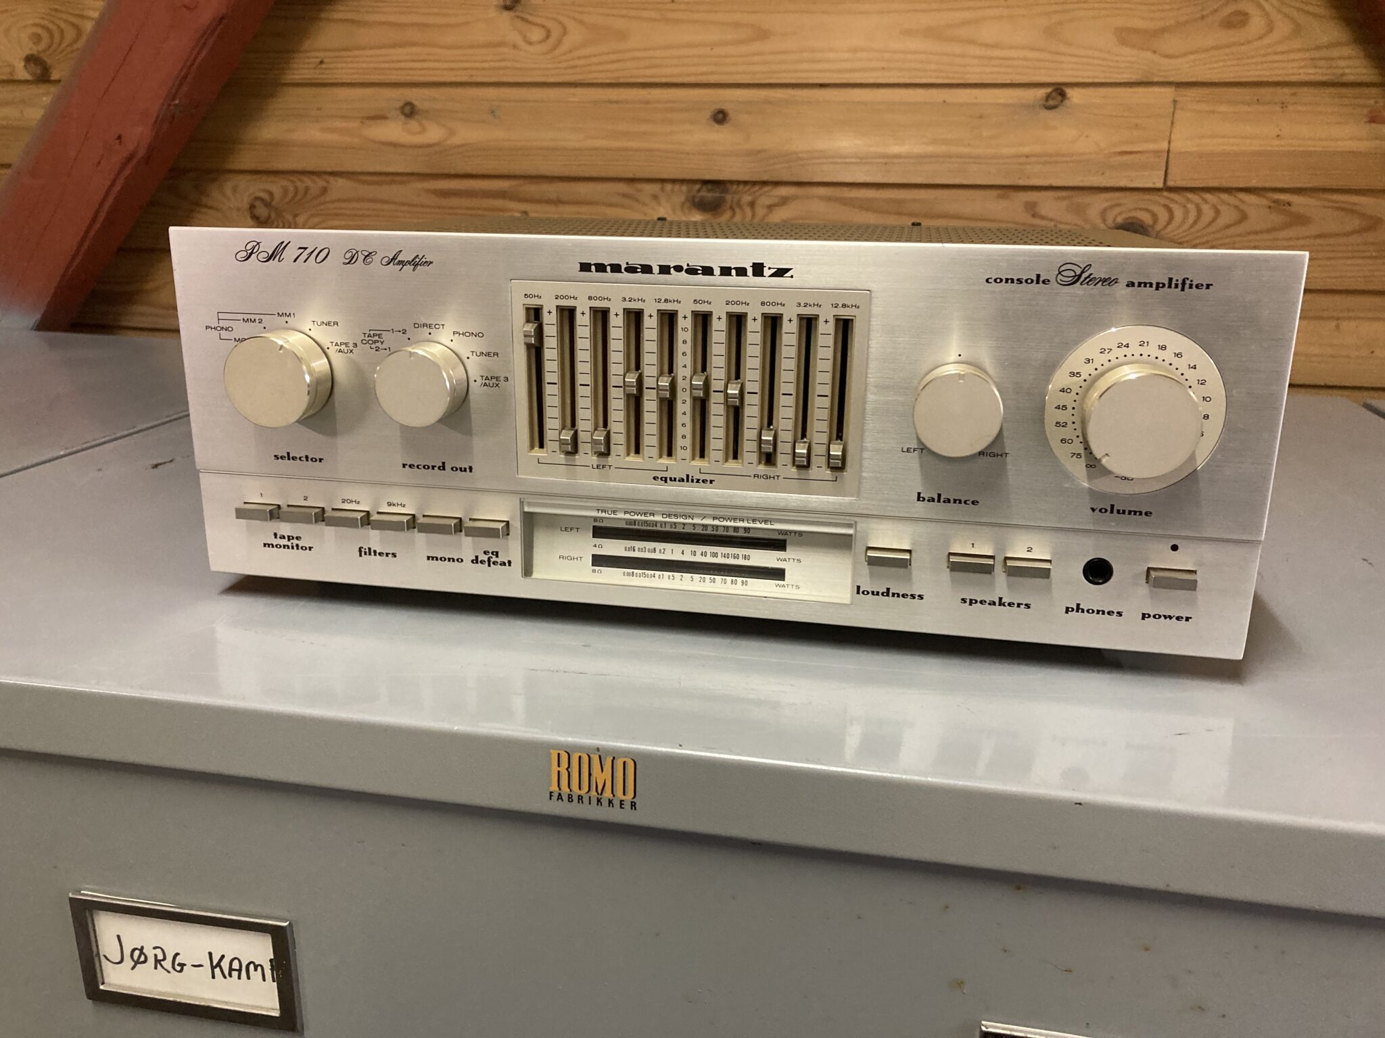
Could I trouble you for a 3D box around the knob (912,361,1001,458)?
[{"bbox_3d":[0.093,-0.038,0.393,0.030,0.030,0.019,4,17,11],"label":"knob"}]

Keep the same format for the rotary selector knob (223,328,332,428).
[{"bbox_3d":[-0.164,-0.055,0.443,0.037,0.037,0.018,4,17,11],"label":"rotary selector knob"}]

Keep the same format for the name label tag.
[{"bbox_3d":[-0.196,0.173,0.436,0.094,0.048,0.005,4,17,11],"label":"name label tag"}]

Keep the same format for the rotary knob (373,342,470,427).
[{"bbox_3d":[-0.104,-0.052,0.431,0.031,0.031,0.019,4,17,11],"label":"rotary knob"}]

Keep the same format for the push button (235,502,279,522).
[{"bbox_3d":[-0.181,-0.002,0.468,0.015,0.005,0.007,4,17,11],"label":"push button"}]

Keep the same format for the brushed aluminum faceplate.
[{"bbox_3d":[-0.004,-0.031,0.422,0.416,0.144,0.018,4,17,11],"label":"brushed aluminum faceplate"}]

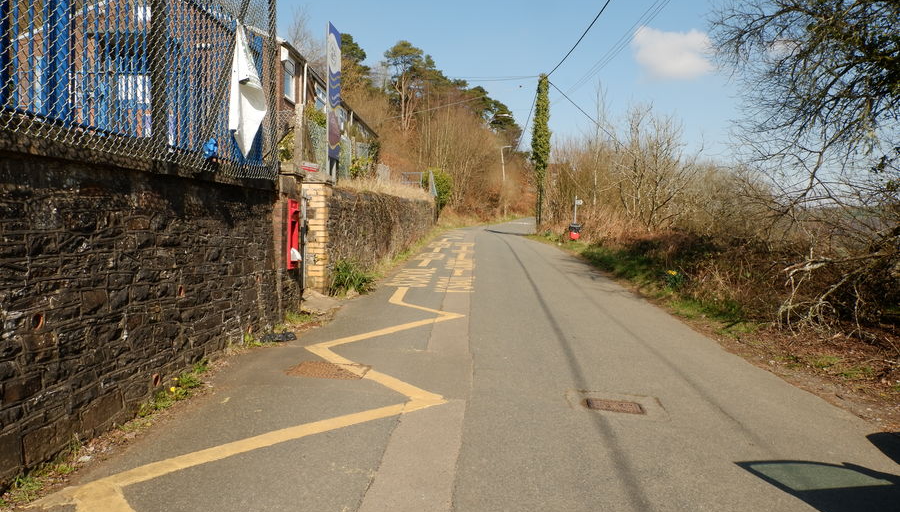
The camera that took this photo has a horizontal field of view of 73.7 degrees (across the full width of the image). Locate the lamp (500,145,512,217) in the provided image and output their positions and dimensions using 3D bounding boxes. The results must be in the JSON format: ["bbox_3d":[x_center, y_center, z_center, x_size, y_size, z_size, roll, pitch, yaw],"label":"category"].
[{"bbox_3d":[4.600,-6.170,49.000,1.050,5.900,0.300,3,3,30],"label":"lamp"}]

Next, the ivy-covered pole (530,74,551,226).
[{"bbox_3d":[4.850,-5.500,32.000,1.000,8.200,1.000,1,3,-3],"label":"ivy-covered pole"}]

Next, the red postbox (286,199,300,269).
[{"bbox_3d":[-1.890,-0.257,7.130,0.170,0.820,0.340,1,3,3],"label":"red postbox"}]

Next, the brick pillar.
[{"bbox_3d":[-1.940,-0.275,8.750,0.340,1.620,0.380,1,3,3],"label":"brick pillar"}]

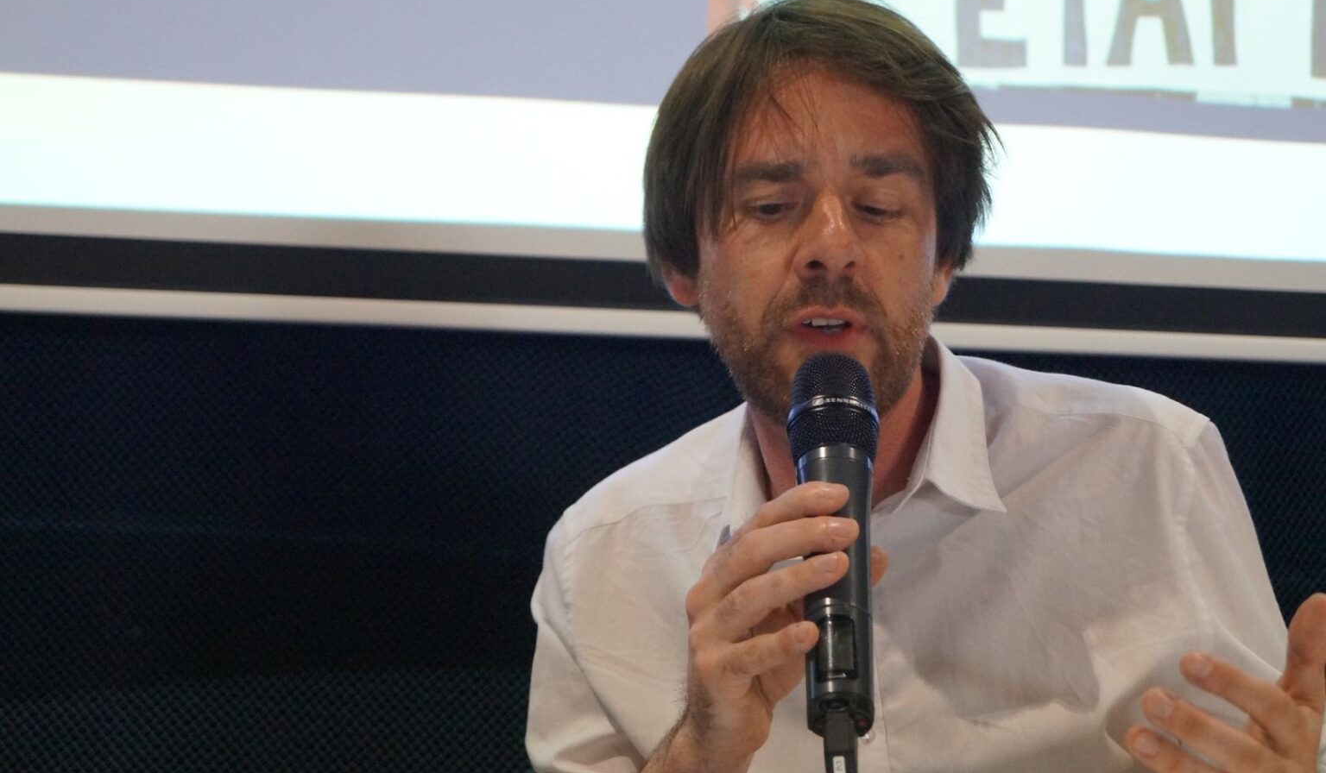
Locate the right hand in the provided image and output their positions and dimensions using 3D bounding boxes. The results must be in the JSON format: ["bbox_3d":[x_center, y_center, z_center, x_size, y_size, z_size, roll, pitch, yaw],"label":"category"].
[{"bbox_3d":[0.064,0.127,1.478,0.109,0.150,0.100,0,-15,0],"label":"right hand"}]

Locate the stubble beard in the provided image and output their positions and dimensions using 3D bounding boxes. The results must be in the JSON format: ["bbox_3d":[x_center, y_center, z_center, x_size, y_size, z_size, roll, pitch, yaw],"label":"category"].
[{"bbox_3d":[0.090,-0.021,1.615,0.138,0.085,0.090,0,-2,-2],"label":"stubble beard"}]

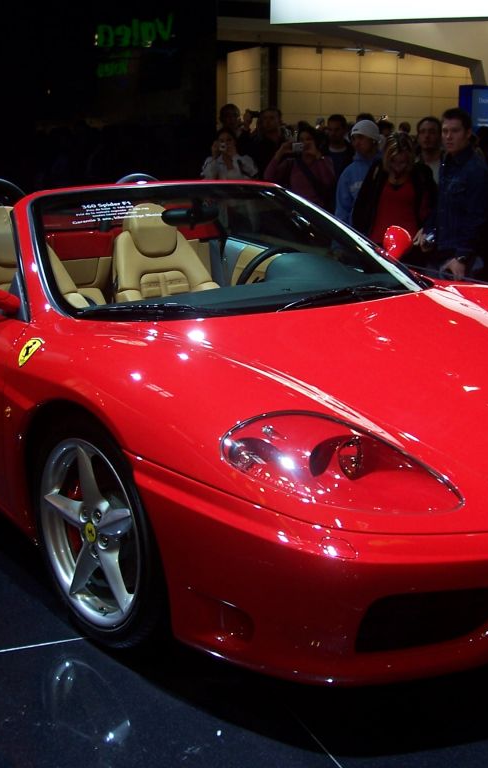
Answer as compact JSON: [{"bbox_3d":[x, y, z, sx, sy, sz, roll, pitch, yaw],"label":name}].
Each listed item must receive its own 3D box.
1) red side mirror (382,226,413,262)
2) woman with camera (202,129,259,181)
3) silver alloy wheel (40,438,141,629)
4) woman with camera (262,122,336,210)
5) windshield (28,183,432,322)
[{"bbox_3d":[0.635,-0.541,4.082,0.230,0.175,0.200,-9,16,-37],"label":"red side mirror"},{"bbox_3d":[-0.130,-1.162,7.883,0.500,1.630,0.380,1,13,2],"label":"woman with camera"},{"bbox_3d":[-0.314,0.364,2.580,0.200,0.489,0.489,-9,16,-37],"label":"silver alloy wheel"},{"bbox_3d":[0.361,-0.940,6.936,0.550,1.660,0.420,4,13,12],"label":"woman with camera"},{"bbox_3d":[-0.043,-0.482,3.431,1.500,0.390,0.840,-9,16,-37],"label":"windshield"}]

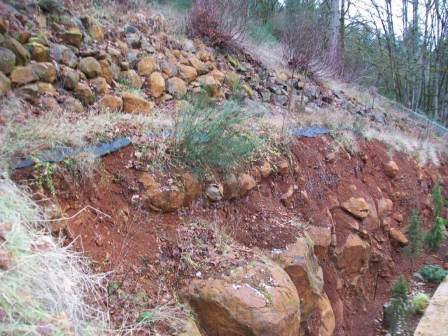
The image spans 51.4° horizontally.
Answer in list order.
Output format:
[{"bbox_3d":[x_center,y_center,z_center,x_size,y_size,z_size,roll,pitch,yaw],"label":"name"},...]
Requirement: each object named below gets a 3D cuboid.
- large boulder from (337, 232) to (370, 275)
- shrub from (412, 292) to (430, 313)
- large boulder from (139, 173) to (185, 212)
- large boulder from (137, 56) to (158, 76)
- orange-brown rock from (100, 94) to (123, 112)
[{"bbox_3d":[1.751,1.156,6.300,0.446,0.540,0.450,0,8,0],"label":"large boulder"},{"bbox_3d":[2.543,1.745,6.000,0.225,0.269,0.240,0,8,0],"label":"shrub"},{"bbox_3d":[-0.845,0.331,6.300,0.603,0.514,0.500,0,8,0],"label":"large boulder"},{"bbox_3d":[-1.691,-2.244,10.300,0.472,0.420,0.440,0,8,0],"label":"large boulder"},{"bbox_3d":[-2.266,-1.288,9.300,0.465,0.341,0.420,0,8,0],"label":"orange-brown rock"}]

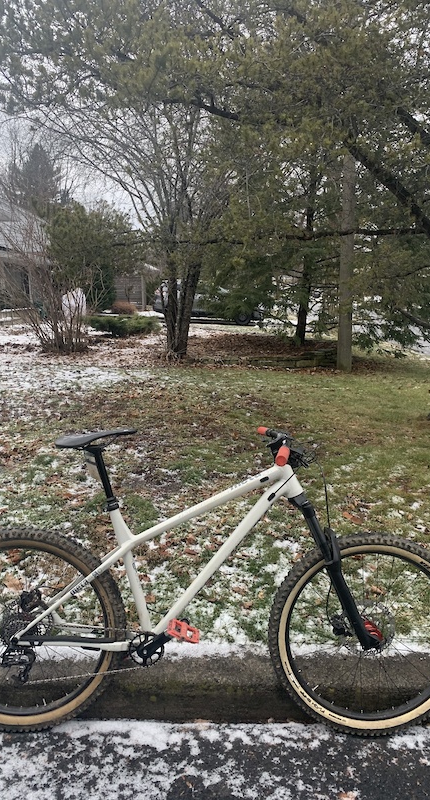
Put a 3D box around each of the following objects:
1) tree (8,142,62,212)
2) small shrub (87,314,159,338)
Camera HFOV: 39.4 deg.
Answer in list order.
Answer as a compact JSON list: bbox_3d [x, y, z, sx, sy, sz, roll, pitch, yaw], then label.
[{"bbox_3d":[-15.600,-15.200,52.500,5.400,13.400,5.400,0,11,0],"label":"tree"},{"bbox_3d":[-2.750,-2.270,18.000,2.150,0.650,1.800,0,11,0],"label":"small shrub"}]

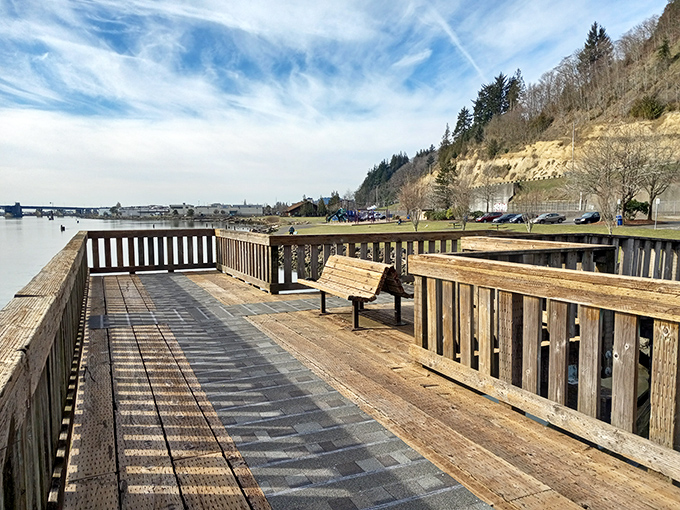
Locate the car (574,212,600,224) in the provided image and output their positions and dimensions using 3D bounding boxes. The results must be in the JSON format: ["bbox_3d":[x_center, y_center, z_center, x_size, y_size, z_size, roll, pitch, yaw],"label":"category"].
[{"bbox_3d":[33.331,-4.859,71.000,4.600,1.500,1.820,-4,6,-34],"label":"car"}]

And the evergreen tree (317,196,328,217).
[{"bbox_3d":[-7.589,-20.814,230.000,4.500,8.300,4.500,0,5,0],"label":"evergreen tree"}]

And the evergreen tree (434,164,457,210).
[{"bbox_3d":[24.267,-14.951,122.000,5.100,12.000,5.100,0,5,0],"label":"evergreen tree"}]

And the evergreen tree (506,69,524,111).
[{"bbox_3d":[76.103,-71.333,230.000,7.600,18.500,7.600,0,5,0],"label":"evergreen tree"}]

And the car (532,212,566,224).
[{"bbox_3d":[29.159,-5.037,74.000,4.750,1.450,1.820,-2,5,-17],"label":"car"}]

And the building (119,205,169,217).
[{"bbox_3d":[-147.813,-33.032,400.000,35.000,8.000,24.000,-2,5,-16],"label":"building"}]

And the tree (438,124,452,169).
[{"bbox_3d":[37.792,-38.509,190.000,5.300,16.500,5.300,0,5,0],"label":"tree"}]

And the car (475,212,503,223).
[{"bbox_3d":[24.240,-6.015,86.000,4.700,1.670,1.850,-3,5,-28],"label":"car"}]

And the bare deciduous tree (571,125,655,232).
[{"bbox_3d":[21.420,-5.860,42.000,6.600,8.700,6.600,0,5,0],"label":"bare deciduous tree"}]

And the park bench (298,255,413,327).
[{"bbox_3d":[0.282,0.482,7.431,1.170,0.830,1.810,-3,5,-24],"label":"park bench"}]

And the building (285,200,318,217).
[{"bbox_3d":[-16.827,-20.506,238.000,13.000,6.800,20.000,-1,5,-10],"label":"building"}]

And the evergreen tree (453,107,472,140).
[{"bbox_3d":[48.501,-51.471,210.000,8.000,14.500,8.000,0,5,0],"label":"evergreen tree"}]

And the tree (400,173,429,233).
[{"bbox_3d":[6.929,-4.808,50.000,2.900,5.600,2.900,0,5,0],"label":"tree"}]

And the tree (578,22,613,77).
[{"bbox_3d":[86.708,-69.061,180.000,10.500,19.500,10.500,0,5,0],"label":"tree"}]

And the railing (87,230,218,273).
[{"bbox_3d":[-4.619,-0.099,13.250,3.000,1.040,0.180,-3,5,-24],"label":"railing"}]

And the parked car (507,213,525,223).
[{"bbox_3d":[27.010,-5.328,78.500,4.550,1.460,1.800,-2,5,-23],"label":"parked car"}]

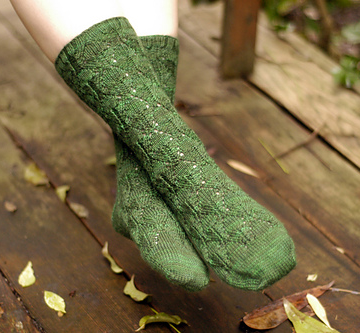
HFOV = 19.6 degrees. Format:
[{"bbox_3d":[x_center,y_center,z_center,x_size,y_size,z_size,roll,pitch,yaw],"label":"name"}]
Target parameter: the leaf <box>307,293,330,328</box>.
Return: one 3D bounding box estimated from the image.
[{"bbox_3d":[0.183,0.189,1.353,0.017,0.007,0.072,-12,37,-18],"label":"leaf"}]

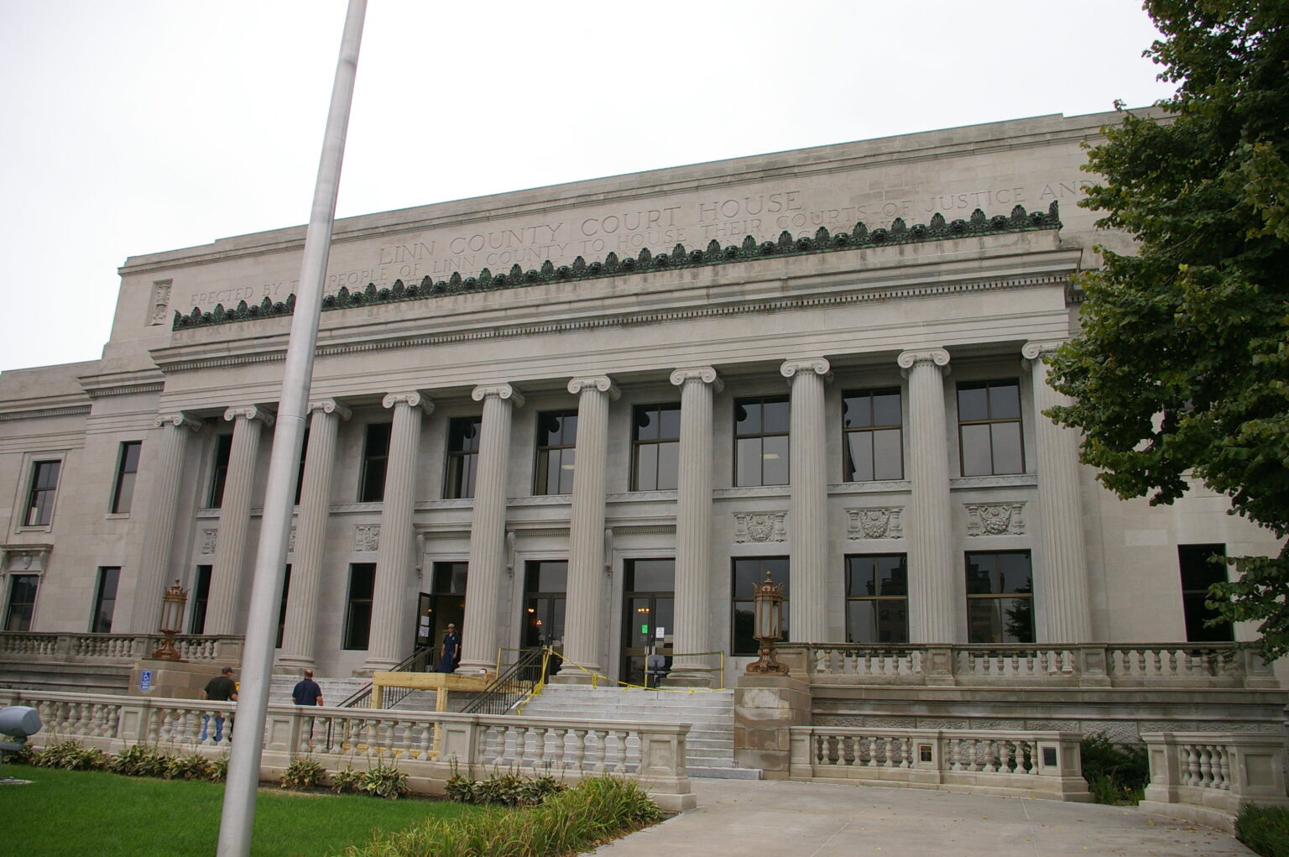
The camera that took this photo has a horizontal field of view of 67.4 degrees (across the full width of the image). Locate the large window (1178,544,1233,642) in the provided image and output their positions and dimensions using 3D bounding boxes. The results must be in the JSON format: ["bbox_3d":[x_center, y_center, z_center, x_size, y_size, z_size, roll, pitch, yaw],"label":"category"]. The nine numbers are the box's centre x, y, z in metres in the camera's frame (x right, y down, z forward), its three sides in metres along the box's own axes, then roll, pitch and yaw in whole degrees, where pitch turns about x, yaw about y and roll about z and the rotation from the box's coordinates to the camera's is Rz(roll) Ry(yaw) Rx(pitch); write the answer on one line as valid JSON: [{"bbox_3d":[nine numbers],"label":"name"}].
[{"bbox_3d":[13.543,4.100,23.204,1.118,2.725,0.150,-4,-16,18],"label":"large window"}]

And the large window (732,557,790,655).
[{"bbox_3d":[3.208,4.866,26.479,1.660,2.747,0.150,-4,-16,18],"label":"large window"}]

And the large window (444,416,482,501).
[{"bbox_3d":[-5.660,0.924,31.302,1.661,2.730,0.160,-4,-17,18],"label":"large window"}]

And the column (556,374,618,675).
[{"bbox_3d":[-1.574,2.713,26.574,1.290,8.450,1.200,-4,-18,18],"label":"column"}]

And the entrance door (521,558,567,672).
[{"bbox_3d":[-2.775,5.787,28.875,1.920,3.687,0.192,-4,-17,18],"label":"entrance door"}]

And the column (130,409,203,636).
[{"bbox_3d":[-16.230,3.757,32.409,1.354,8.647,1.354,-4,-16,18],"label":"column"}]

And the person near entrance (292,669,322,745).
[{"bbox_3d":[-6.689,5.585,18.878,0.560,1.780,0.360,0,-16,4],"label":"person near entrance"}]

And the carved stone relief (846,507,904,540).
[{"bbox_3d":[6.197,2.547,25.951,1.496,0.866,0.120,-4,-16,18],"label":"carved stone relief"}]

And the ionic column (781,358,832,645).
[{"bbox_3d":[4.229,2.341,24.663,1.290,8.450,1.200,-4,-18,18],"label":"ionic column"}]

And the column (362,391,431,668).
[{"bbox_3d":[-7.631,3.238,29.879,1.440,8.896,1.440,-4,-17,18],"label":"column"}]

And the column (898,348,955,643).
[{"bbox_3d":[7.094,2.148,23.722,1.290,8.450,1.200,-4,-18,18],"label":"column"}]

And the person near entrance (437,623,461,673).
[{"bbox_3d":[-5.610,6.504,27.850,0.522,1.741,0.353,1,-17,4],"label":"person near entrance"}]

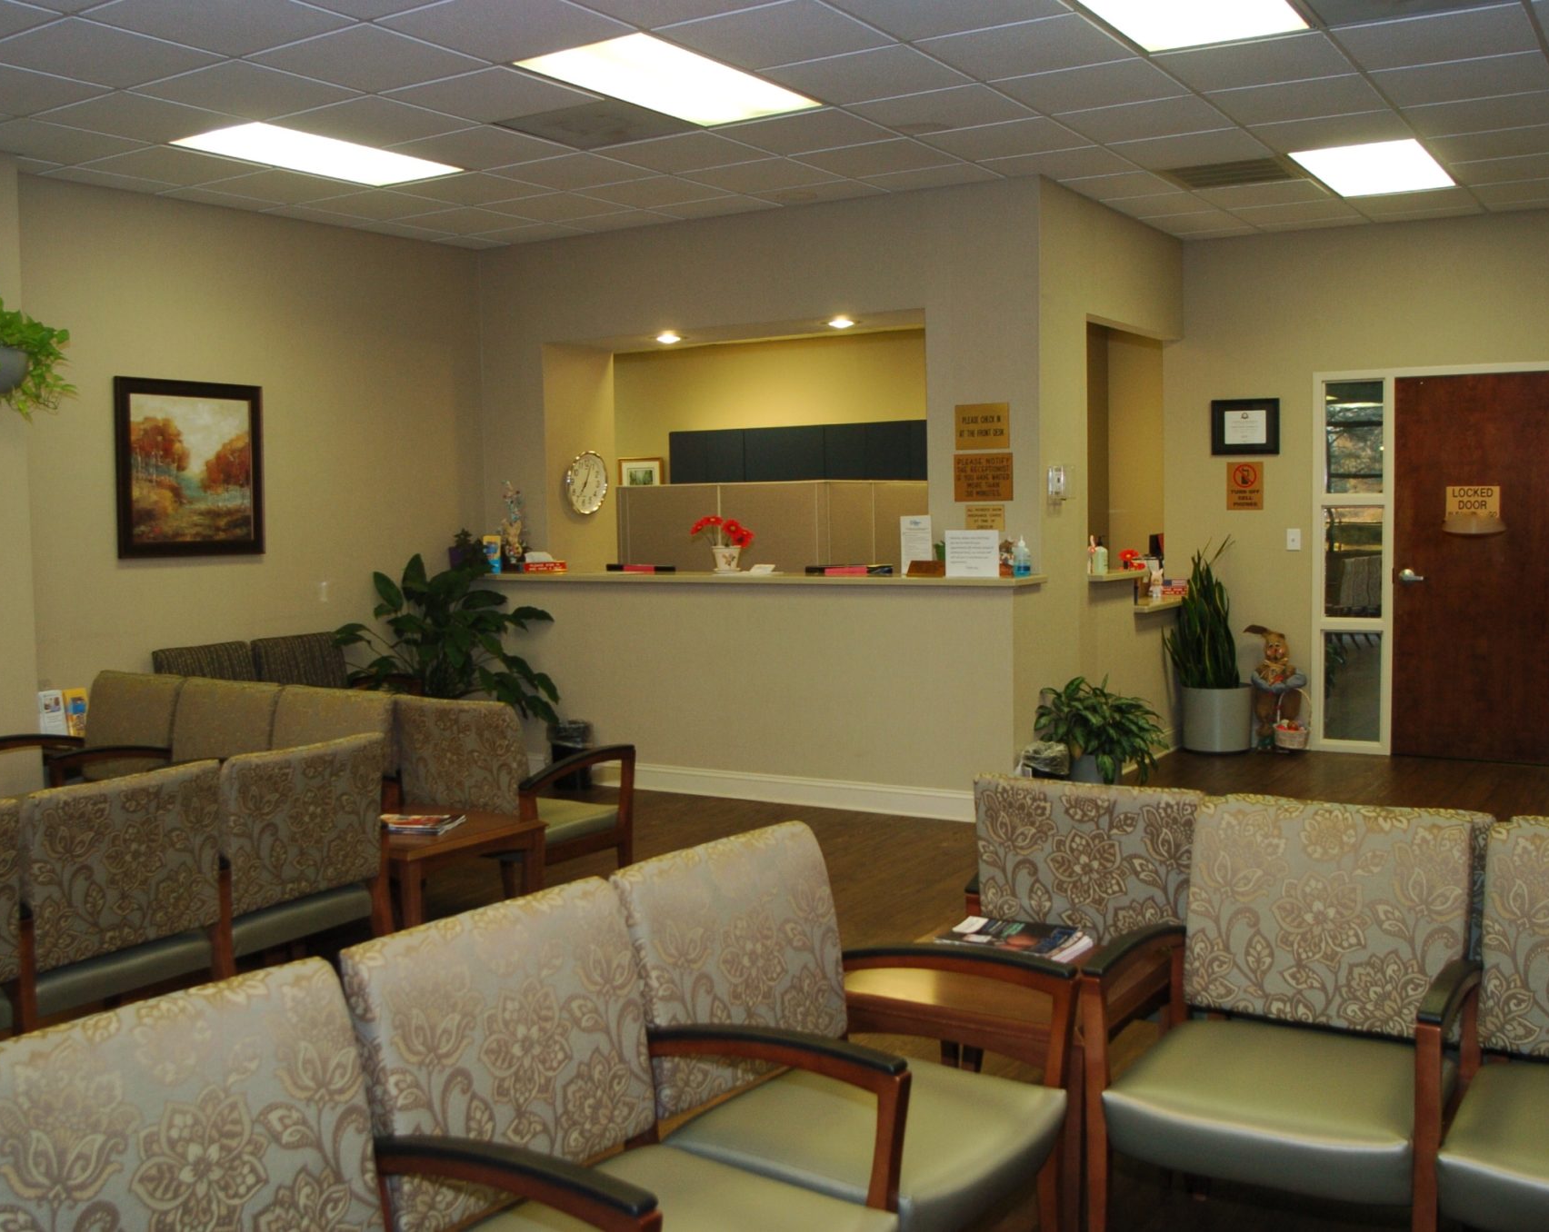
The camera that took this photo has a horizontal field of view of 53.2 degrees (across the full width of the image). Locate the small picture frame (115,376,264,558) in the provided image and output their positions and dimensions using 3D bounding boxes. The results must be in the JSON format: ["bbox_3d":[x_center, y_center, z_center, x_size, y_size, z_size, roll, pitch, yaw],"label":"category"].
[{"bbox_3d":[-2.774,-0.697,7.371,0.050,0.840,0.820,2,5,32],"label":"small picture frame"}]

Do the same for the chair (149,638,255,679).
[{"bbox_3d":[-2.479,0.574,7.198,0.630,0.880,0.570,2,5,32],"label":"chair"}]

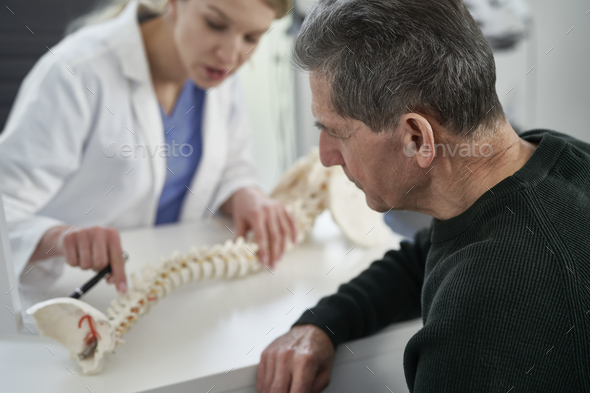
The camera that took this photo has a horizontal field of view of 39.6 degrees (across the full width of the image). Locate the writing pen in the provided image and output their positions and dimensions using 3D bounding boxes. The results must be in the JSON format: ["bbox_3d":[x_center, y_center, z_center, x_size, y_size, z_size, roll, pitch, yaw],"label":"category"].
[{"bbox_3d":[-0.272,0.117,1.065,0.137,0.010,0.010,-38,28,-17],"label":"writing pen"}]

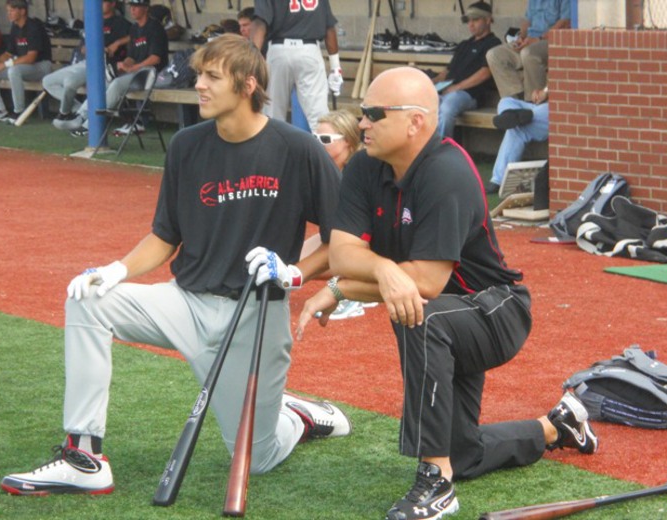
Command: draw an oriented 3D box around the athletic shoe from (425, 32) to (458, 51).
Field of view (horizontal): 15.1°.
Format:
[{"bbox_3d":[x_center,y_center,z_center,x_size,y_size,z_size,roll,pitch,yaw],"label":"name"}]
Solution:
[{"bbox_3d":[0.934,-1.885,22.017,0.300,0.140,0.105,-5,7,-31],"label":"athletic shoe"}]

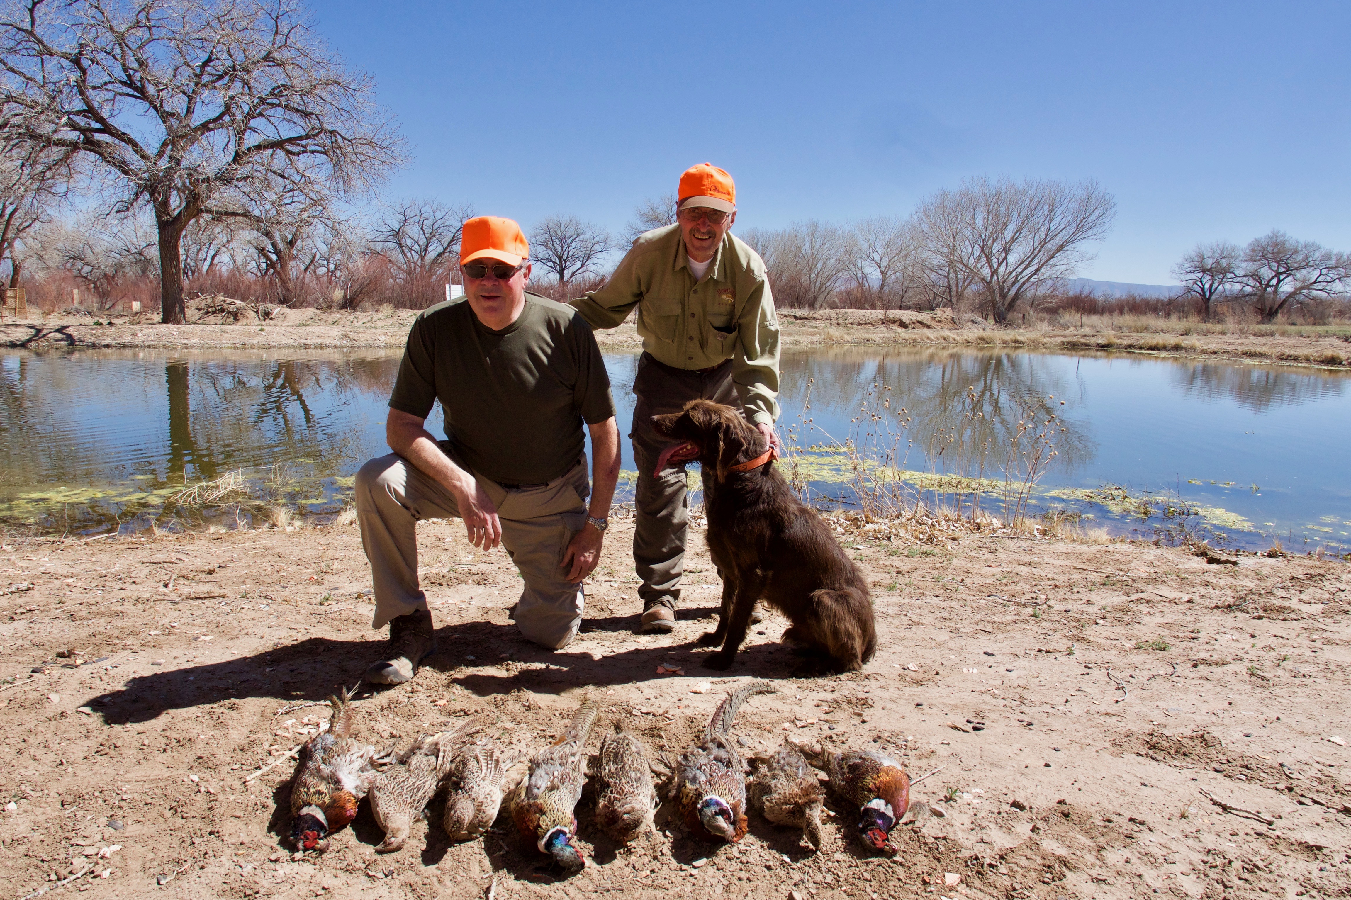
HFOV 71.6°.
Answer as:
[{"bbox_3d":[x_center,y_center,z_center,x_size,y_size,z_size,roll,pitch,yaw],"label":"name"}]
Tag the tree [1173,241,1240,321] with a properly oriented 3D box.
[{"bbox_3d":[32.354,-10.324,57.085,4.200,5.032,4.200,0,9,0],"label":"tree"}]

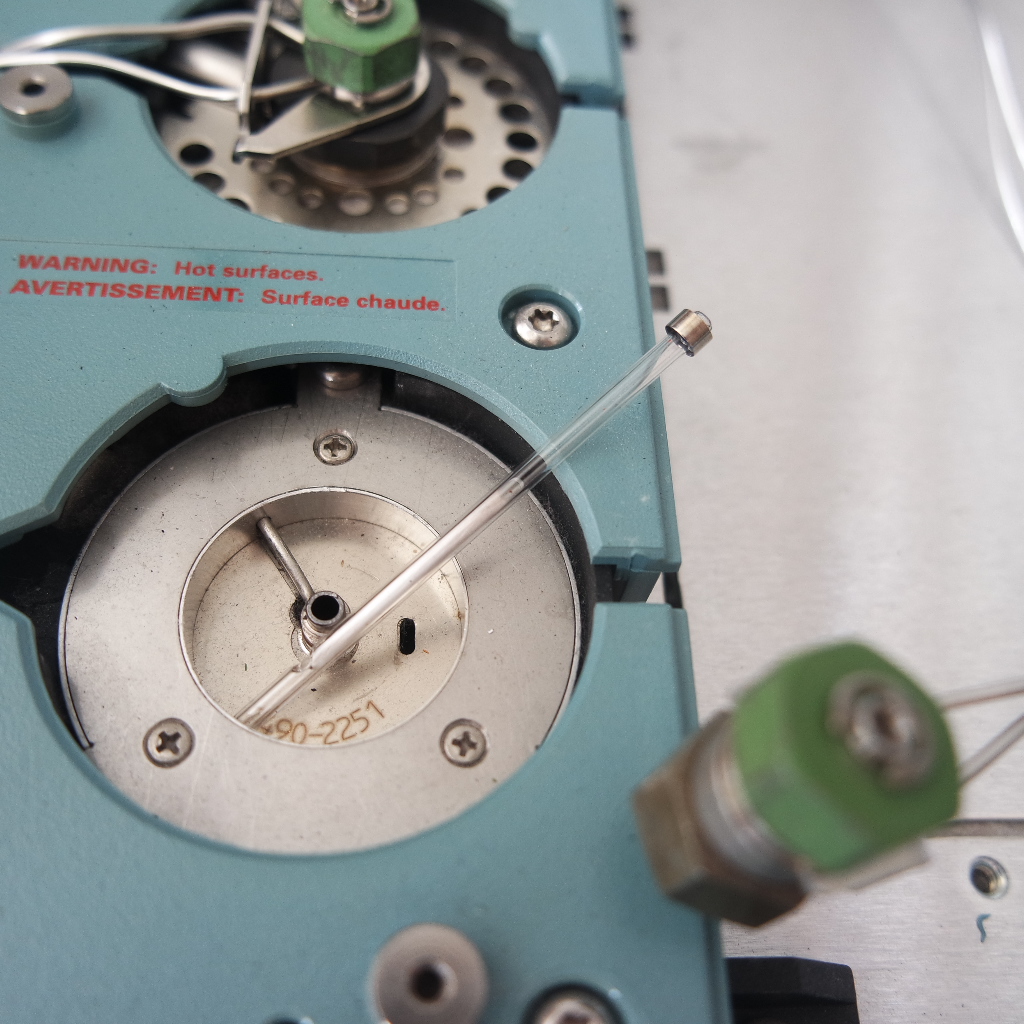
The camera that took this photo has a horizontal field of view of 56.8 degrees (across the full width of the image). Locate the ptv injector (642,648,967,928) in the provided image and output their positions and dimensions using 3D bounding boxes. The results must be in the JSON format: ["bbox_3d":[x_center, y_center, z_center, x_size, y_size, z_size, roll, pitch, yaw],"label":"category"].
[{"bbox_3d":[0.030,0.031,0.106,0.022,0.034,0.022,8,57,-13],"label":"ptv injector"}]

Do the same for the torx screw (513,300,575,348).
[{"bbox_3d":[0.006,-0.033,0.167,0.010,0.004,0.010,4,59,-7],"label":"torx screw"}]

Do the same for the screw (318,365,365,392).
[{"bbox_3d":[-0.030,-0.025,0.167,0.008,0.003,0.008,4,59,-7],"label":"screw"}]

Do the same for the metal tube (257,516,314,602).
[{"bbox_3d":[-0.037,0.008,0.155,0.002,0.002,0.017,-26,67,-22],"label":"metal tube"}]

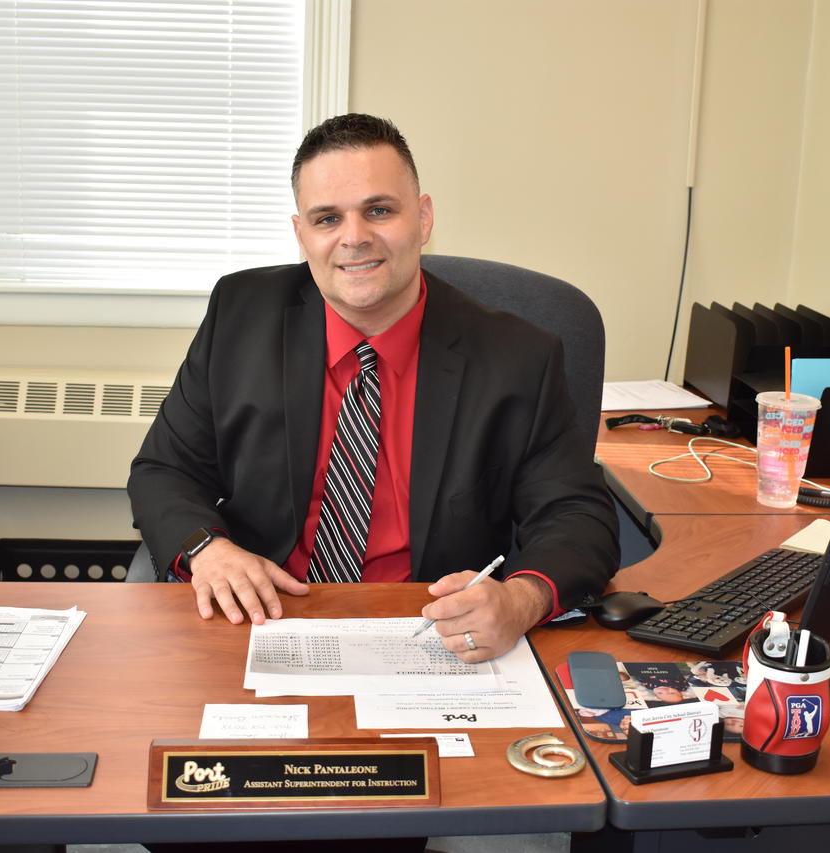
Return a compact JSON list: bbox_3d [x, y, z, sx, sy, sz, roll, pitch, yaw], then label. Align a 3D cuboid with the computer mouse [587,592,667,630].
[{"bbox_3d":[0.268,0.233,1.624,0.112,0.038,0.064,-7,15,-36],"label":"computer mouse"}]

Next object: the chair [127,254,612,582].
[{"bbox_3d":[-0.063,0.321,2.031,0.650,1.155,0.660,5,12,16],"label":"chair"}]

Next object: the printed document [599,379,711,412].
[{"bbox_3d":[0.574,-0.076,3.184,0.290,0.012,0.290,4,12,11],"label":"printed document"}]

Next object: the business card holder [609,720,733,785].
[{"bbox_3d":[0.251,0.308,1.246,0.108,0.046,0.060,-2,13,-19],"label":"business card holder"}]

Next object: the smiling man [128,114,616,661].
[{"bbox_3d":[-0.075,0.251,1.842,0.690,1.370,0.660,3,12,5],"label":"smiling man"}]

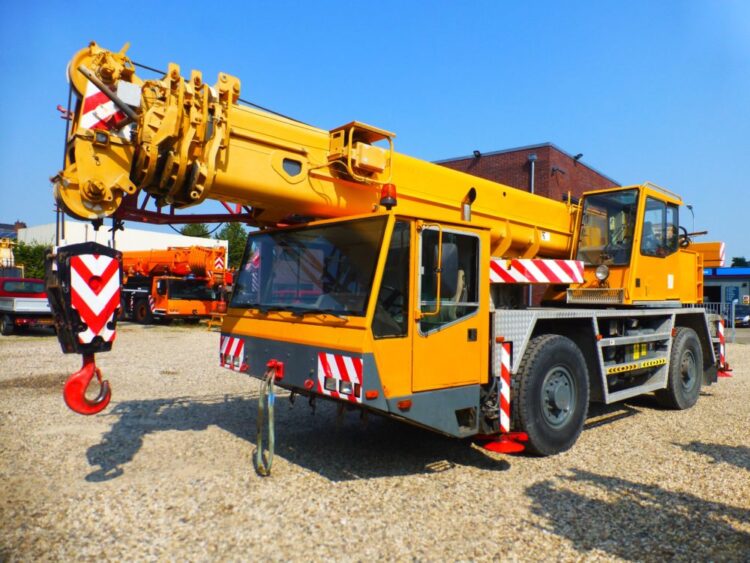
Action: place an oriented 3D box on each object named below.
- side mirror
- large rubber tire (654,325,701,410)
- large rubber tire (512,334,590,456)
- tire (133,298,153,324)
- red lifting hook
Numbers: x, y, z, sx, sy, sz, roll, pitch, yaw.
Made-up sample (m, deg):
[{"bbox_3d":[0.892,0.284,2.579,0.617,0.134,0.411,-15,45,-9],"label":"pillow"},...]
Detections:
[{"bbox_3d":[0.553,-0.081,3.950,0.175,0.415,0.065,0,-2,34],"label":"side mirror"},{"bbox_3d":[4.680,1.329,8.006,1.245,1.245,0.320,3,-2,-41],"label":"large rubber tire"},{"bbox_3d":[1.853,1.201,5.555,1.245,1.245,0.320,3,-2,-41],"label":"large rubber tire"},{"bbox_3d":[-11.234,1.480,25.445,1.320,1.320,0.380,0,-2,40],"label":"tire"},{"bbox_3d":[-2.155,0.772,3.900,0.120,0.450,0.330,-1,-2,38],"label":"red lifting hook"}]

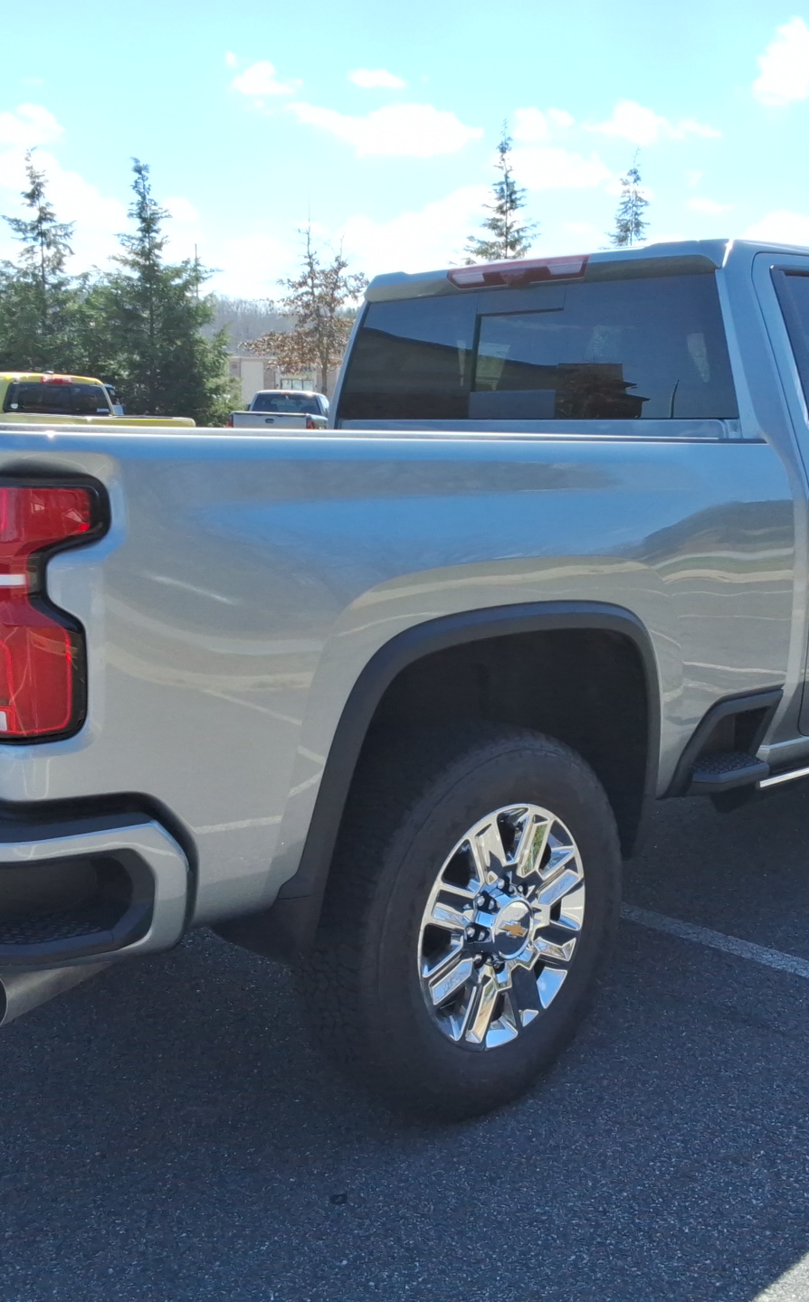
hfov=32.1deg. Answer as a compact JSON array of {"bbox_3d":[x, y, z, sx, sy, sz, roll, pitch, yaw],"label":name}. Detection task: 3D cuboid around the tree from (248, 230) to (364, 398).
[{"bbox_3d":[-2.609,-8.480,39.027,3.500,6.286,3.500,0,10,-4],"label":"tree"}]

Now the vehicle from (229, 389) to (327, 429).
[{"bbox_3d":[-2.781,-5.473,34.901,1.960,1.860,5.700,1,10,5],"label":"vehicle"}]

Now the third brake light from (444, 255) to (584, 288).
[{"bbox_3d":[0.351,-1.142,4.242,0.085,0.078,0.520,-9,14,-43],"label":"third brake light"}]

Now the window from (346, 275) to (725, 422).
[{"bbox_3d":[0.341,-0.884,4.197,0.070,0.390,1.570,1,6,-45],"label":"window"}]

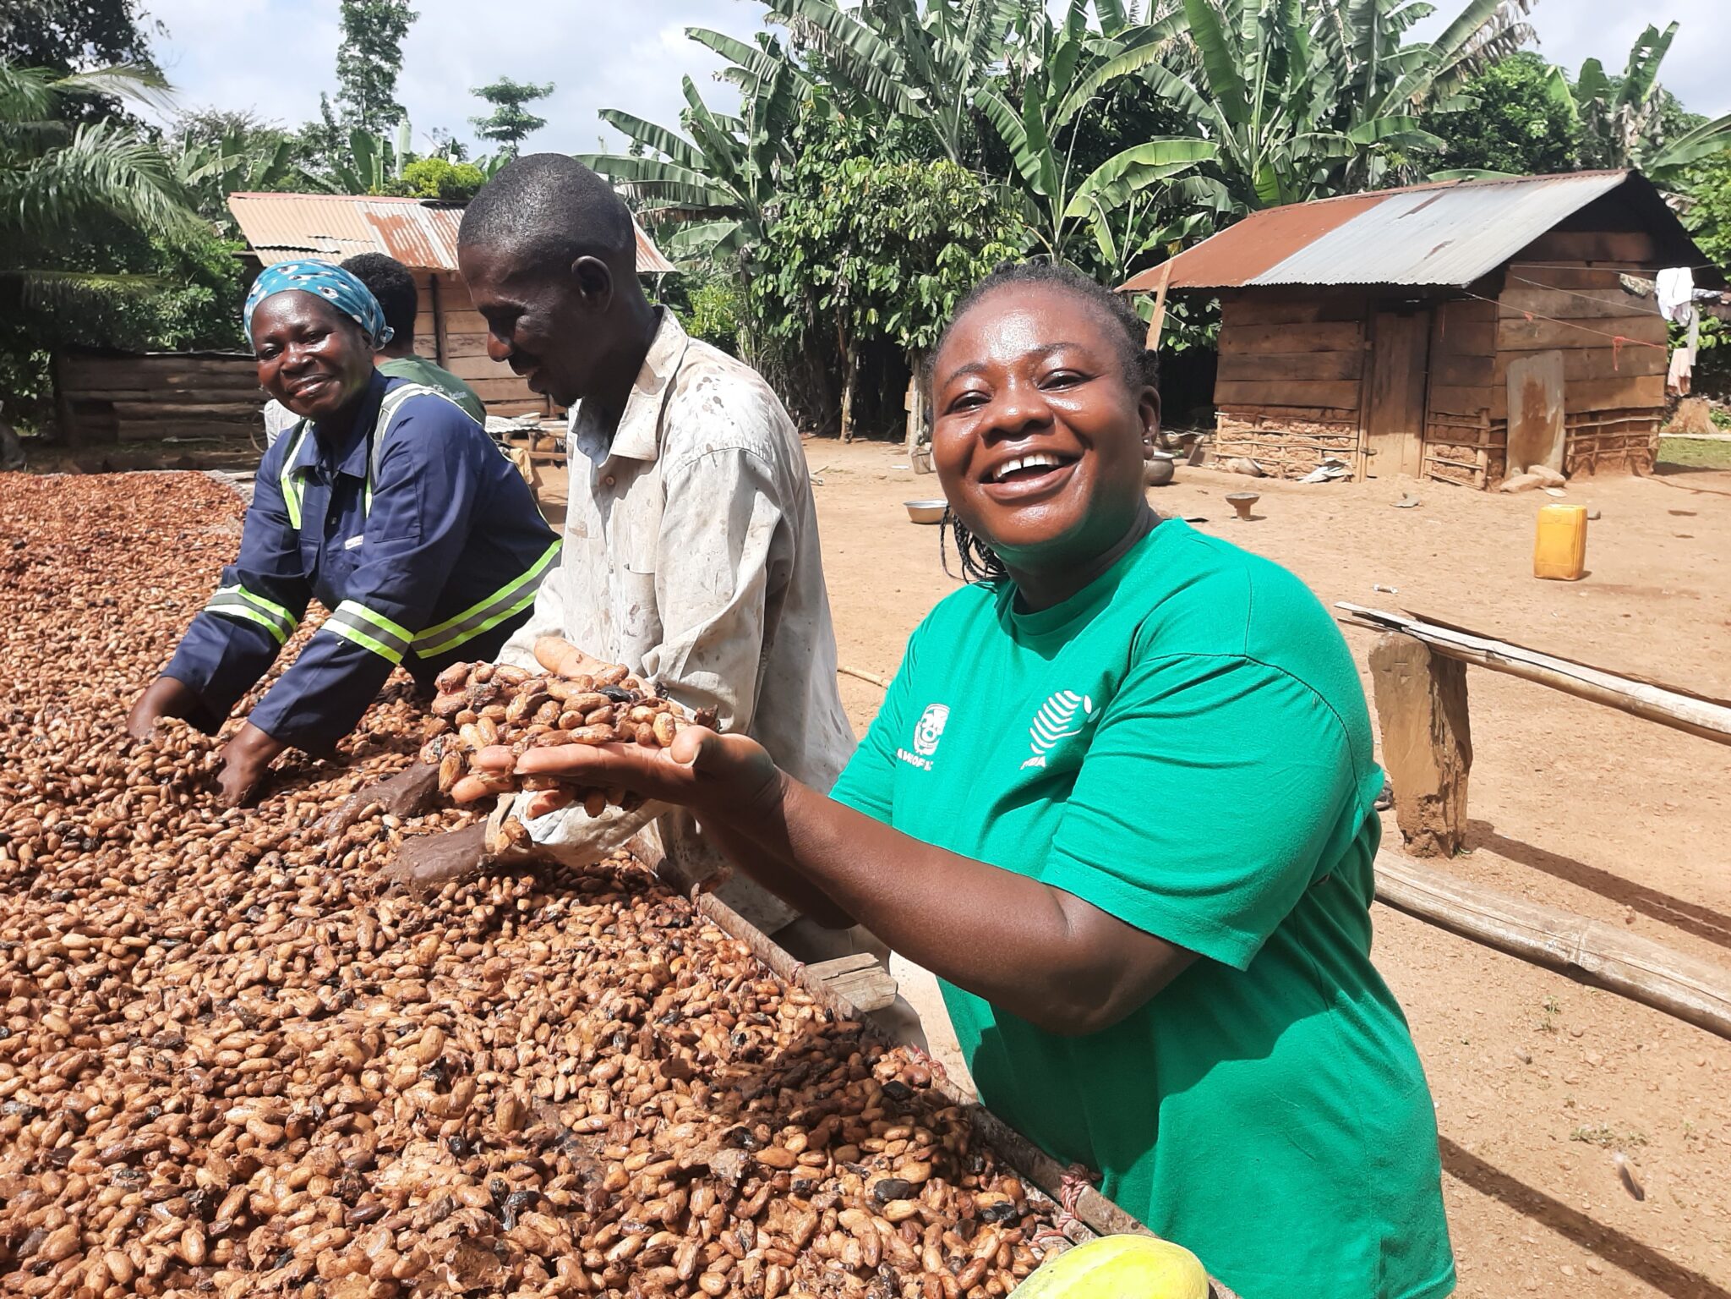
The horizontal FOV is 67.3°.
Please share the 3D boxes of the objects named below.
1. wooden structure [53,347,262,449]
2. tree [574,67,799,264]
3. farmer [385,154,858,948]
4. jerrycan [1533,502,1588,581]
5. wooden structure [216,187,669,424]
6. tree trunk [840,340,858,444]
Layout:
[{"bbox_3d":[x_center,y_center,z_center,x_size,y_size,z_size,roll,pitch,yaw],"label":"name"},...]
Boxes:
[{"bbox_3d":[-10.535,-3.801,19.772,3.400,1.550,1.600,-6,13,-17],"label":"wooden structure"},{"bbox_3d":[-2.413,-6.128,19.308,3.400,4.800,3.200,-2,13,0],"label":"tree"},{"bbox_3d":[-0.250,0.296,1.520,0.540,1.670,0.500,-12,16,-37],"label":"farmer"},{"bbox_3d":[4.280,-0.678,7.994,0.240,0.430,0.270,9,17,40],"label":"jerrycan"},{"bbox_3d":[-5.440,-4.121,17.483,5.100,3.600,3.300,-10,15,-30],"label":"wooden structure"},{"bbox_3d":[-0.243,-3.830,19.432,0.200,1.600,0.200,-2,13,0],"label":"tree trunk"}]

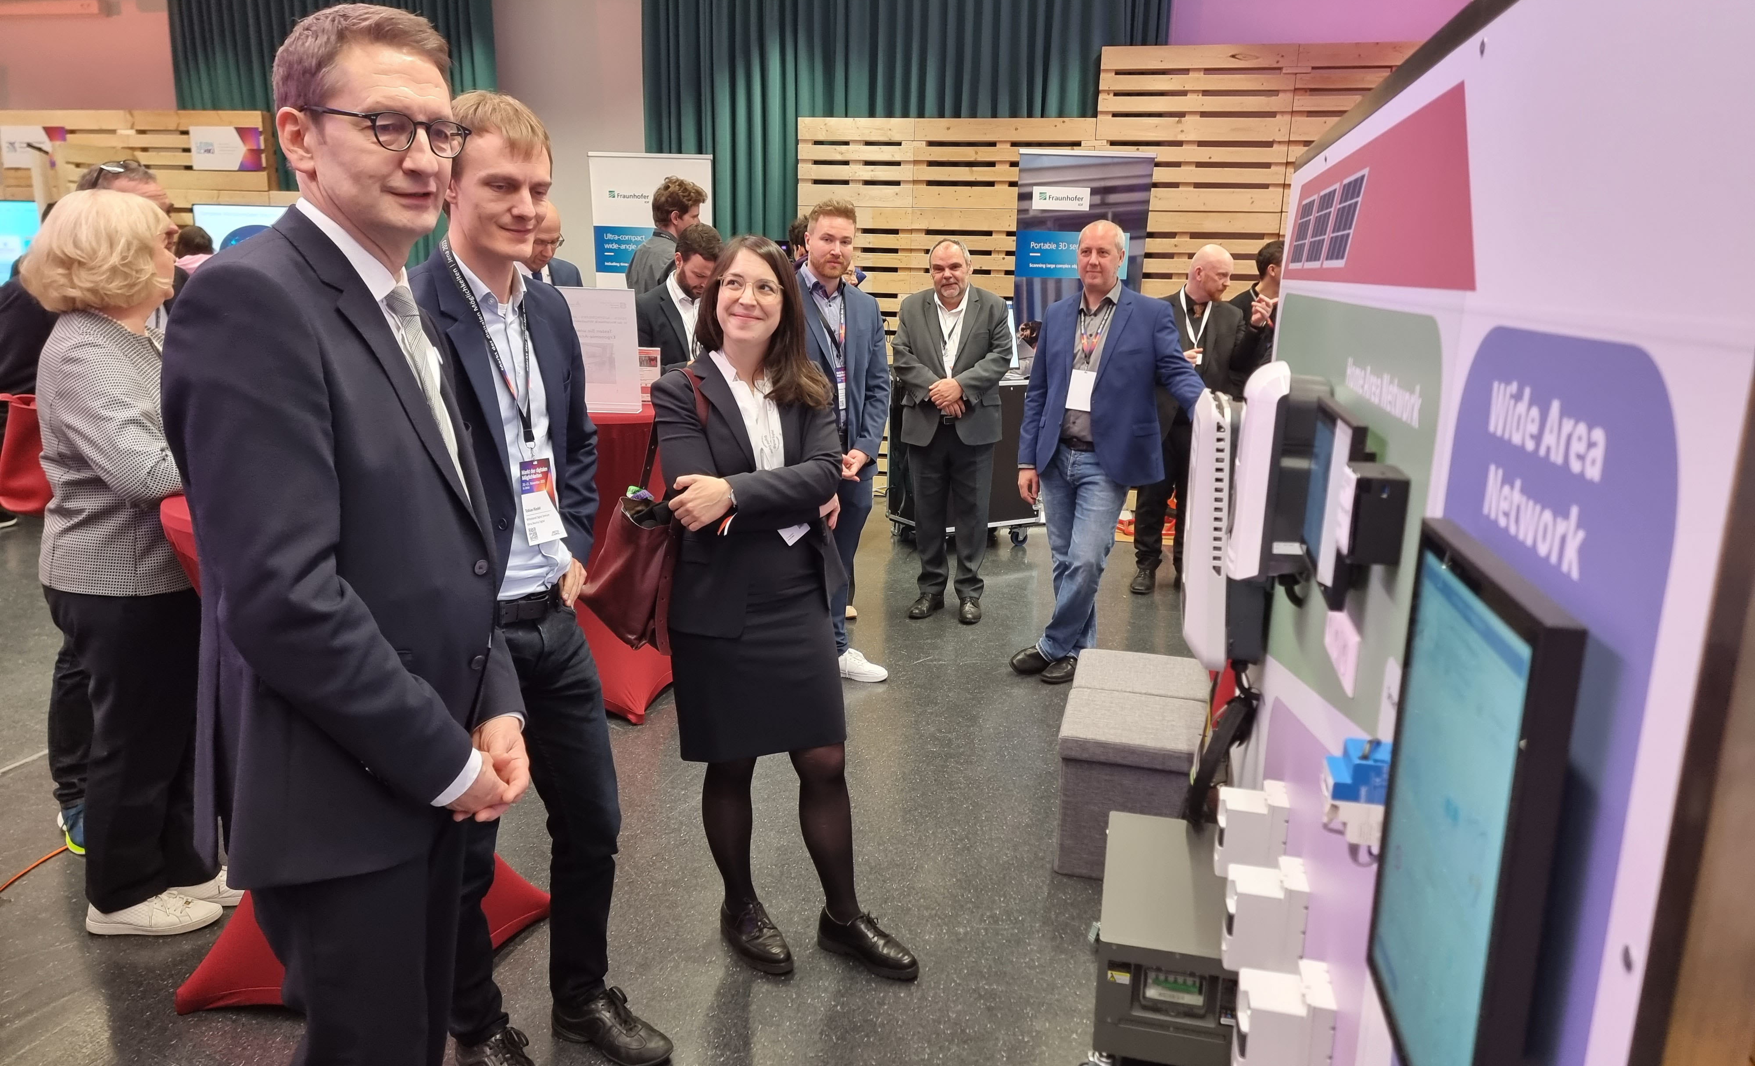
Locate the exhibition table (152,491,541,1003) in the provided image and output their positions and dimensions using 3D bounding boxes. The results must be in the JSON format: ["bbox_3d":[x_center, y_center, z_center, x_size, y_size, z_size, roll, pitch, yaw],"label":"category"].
[{"bbox_3d":[-1.123,0.439,2.655,0.710,1.090,0.710,4,13,12],"label":"exhibition table"}]

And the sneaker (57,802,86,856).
[{"bbox_3d":[-2.160,0.769,3.303,0.107,0.115,0.285,-10,17,-42],"label":"sneaker"}]

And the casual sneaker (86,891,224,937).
[{"bbox_3d":[-1.715,0.879,2.885,0.300,0.098,0.107,1,13,-1],"label":"casual sneaker"}]

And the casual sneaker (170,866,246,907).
[{"bbox_3d":[-1.617,0.853,3.005,0.300,0.098,0.107,1,13,-2],"label":"casual sneaker"}]

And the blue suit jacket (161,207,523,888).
[{"bbox_3d":[-0.632,0.001,1.534,0.390,0.800,0.500,3,13,10],"label":"blue suit jacket"}]

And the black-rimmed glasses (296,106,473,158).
[{"bbox_3d":[-0.576,-0.455,1.398,0.148,0.047,0.143,8,15,25],"label":"black-rimmed glasses"}]

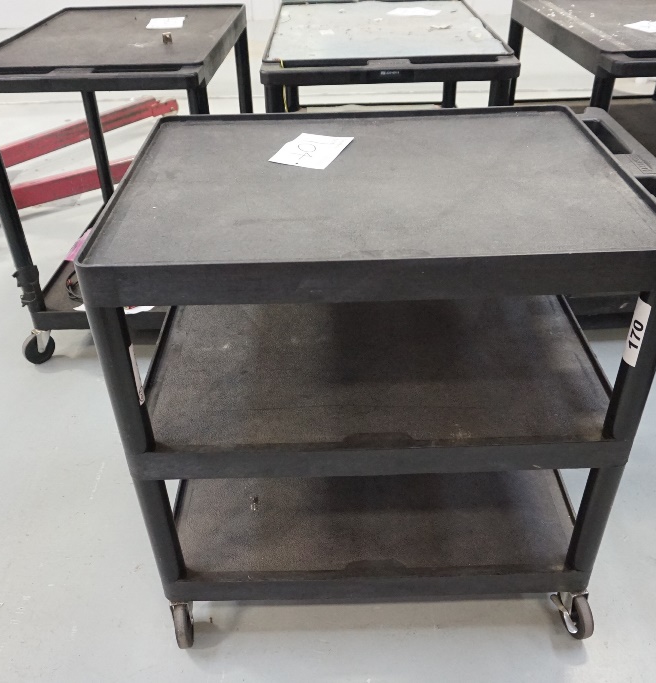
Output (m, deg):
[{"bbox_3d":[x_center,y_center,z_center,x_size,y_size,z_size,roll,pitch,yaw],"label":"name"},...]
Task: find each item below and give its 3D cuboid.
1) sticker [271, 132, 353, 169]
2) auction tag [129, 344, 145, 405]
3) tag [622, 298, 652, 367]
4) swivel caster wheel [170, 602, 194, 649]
[{"bbox_3d":[-0.027,-0.348,1.234,0.104,0.004,0.154,11,38,17],"label":"sticker"},{"bbox_3d":[-0.284,0.048,1.028,0.007,0.108,0.027,-2,36,0],"label":"auction tag"},{"bbox_3d":[0.443,-0.012,0.987,0.007,0.108,0.027,-12,37,-14],"label":"tag"},{"bbox_3d":[-0.284,0.553,1.380,0.043,0.124,0.110,-2,36,0],"label":"swivel caster wheel"}]

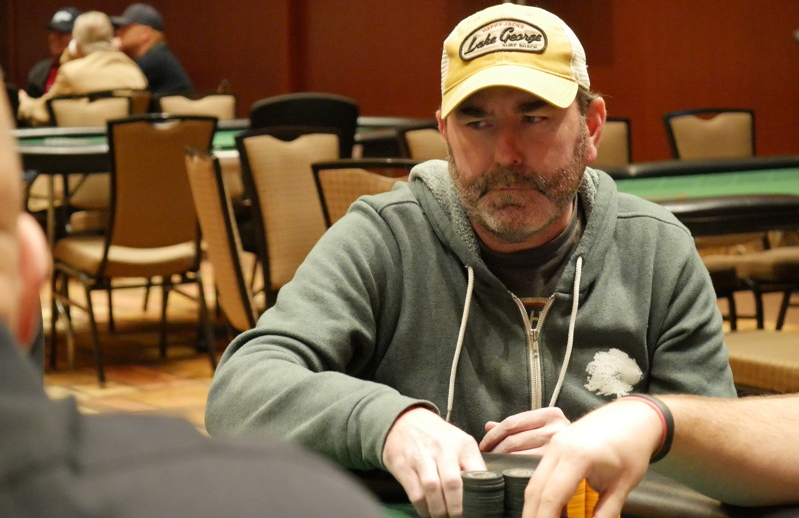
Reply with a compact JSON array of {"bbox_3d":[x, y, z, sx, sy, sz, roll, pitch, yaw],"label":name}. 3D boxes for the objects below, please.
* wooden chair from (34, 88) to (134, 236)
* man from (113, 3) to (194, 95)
[{"bbox_3d":[-1.307,-0.254,10.131,0.460,0.940,0.600,-3,7,-24],"label":"wooden chair"},{"bbox_3d":[-1.347,-0.577,11.200,0.780,1.360,0.550,1,6,12],"label":"man"}]

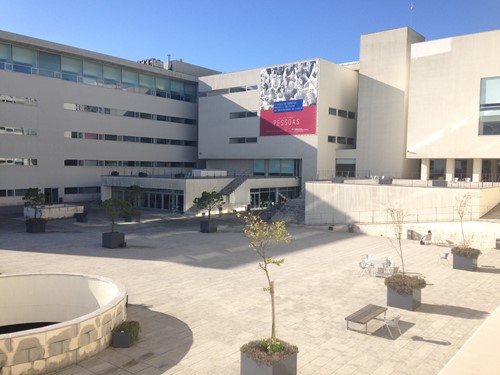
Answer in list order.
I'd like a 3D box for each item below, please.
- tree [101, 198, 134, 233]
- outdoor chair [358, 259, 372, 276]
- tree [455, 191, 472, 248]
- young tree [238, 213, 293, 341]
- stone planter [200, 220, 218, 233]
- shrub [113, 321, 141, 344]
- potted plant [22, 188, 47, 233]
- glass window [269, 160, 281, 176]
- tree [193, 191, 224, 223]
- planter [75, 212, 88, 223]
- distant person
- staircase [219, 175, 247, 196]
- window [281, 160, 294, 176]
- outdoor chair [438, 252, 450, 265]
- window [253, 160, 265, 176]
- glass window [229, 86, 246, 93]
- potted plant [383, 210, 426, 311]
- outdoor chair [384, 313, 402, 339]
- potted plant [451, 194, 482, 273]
[{"bbox_3d":[-9.126,1.919,32.630,2.050,2.337,2.050,1,3,0],"label":"tree"},{"bbox_3d":[6.556,4.529,27.075,0.540,0.750,0.520,-1,2,-30],"label":"outdoor chair"},{"bbox_3d":[12.993,1.973,28.944,1.100,3.339,1.050,1,2,0],"label":"tree"},{"bbox_3d":[0.430,2.423,13.053,1.500,3.455,1.400,1,2,0],"label":"young tree"},{"bbox_3d":[-3.844,3.638,44.562,1.110,1.020,1.110,2,3,39],"label":"stone planter"},{"bbox_3d":[-4.108,4.861,15.894,0.850,0.720,0.750,1,2,0],"label":"shrub"},{"bbox_3d":[-17.542,1.817,38.846,1.700,3.639,1.700,3,4,42],"label":"potted plant"},{"bbox_3d":[3.828,-2.964,73.607,2.348,2.499,0.150,3,4,42],"label":"glass window"},{"bbox_3d":[-3.795,1.725,43.802,2.800,2.901,2.800,1,2,-5],"label":"tree"},{"bbox_3d":[-17.602,3.120,49.809,1.100,1.000,1.100,3,3,36],"label":"planter"},{"bbox_3d":[14.238,4.012,38.365,0.900,1.170,0.550,2,2,15],"label":"distant person"},{"bbox_3d":[-2.411,-0.028,66.810,2.100,2.500,3.600,2,3,39],"label":"staircase"},{"bbox_3d":[7.059,-3.614,89.728,2.900,2.918,0.200,2,3,39],"label":"window"},{"bbox_3d":[12.383,4.487,30.288,0.570,0.780,0.560,3,3,40],"label":"outdoor chair"},{"bbox_3d":[1.460,-3.101,75.717,2.355,2.484,0.150,3,4,42],"label":"window"},{"bbox_3d":[-1.832,-15.232,74.427,3.562,0.876,0.150,3,4,42],"label":"glass window"},{"bbox_3d":[6.801,2.989,20.835,1.400,4.327,1.400,3,3,36],"label":"potted plant"},{"bbox_3d":[5.081,4.889,17.040,0.540,0.770,0.530,3,3,42],"label":"outdoor chair"},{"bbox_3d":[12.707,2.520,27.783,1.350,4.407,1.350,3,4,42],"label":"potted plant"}]

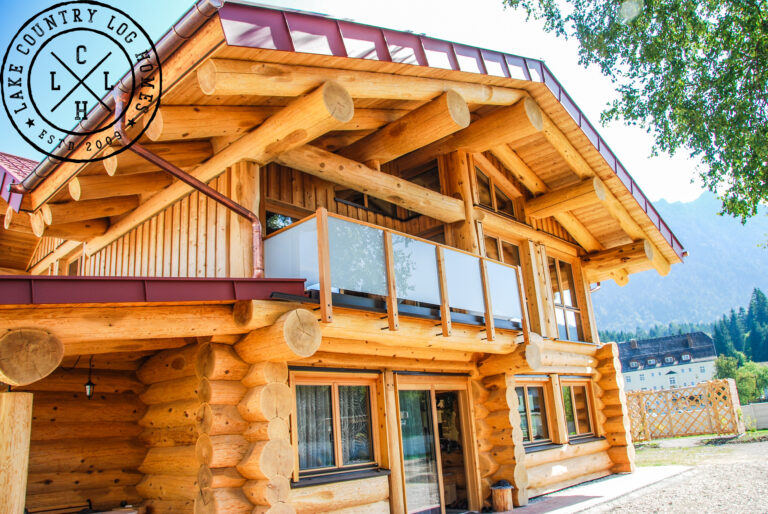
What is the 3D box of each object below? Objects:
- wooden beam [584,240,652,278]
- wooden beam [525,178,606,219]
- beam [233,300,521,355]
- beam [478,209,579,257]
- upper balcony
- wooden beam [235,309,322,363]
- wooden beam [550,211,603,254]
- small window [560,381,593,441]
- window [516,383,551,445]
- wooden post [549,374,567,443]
[{"bbox_3d":[6.247,0.063,15.465,1.746,0.508,0.476,-18,-21,40],"label":"wooden beam"},{"bbox_3d":[4.289,-1.327,13.713,1.841,0.476,0.444,-18,-21,40],"label":"wooden beam"},{"bbox_3d":[0.519,1.046,8.147,0.384,0.384,6.029,-17,-20,39],"label":"beam"},{"bbox_3d":[3.388,-0.452,12.975,0.317,0.317,4.597,-17,-20,39],"label":"beam"},{"bbox_3d":[0.412,0.624,9.033,1.334,1.416,4.731,-18,-21,40],"label":"upper balcony"},{"bbox_3d":[-1.233,0.944,6.435,0.960,0.499,0.480,-17,-20,39],"label":"wooden beam"},{"bbox_3d":[4.628,-0.586,13.789,0.326,0.326,2.112,-17,-38,39],"label":"wooden beam"},{"bbox_3d":[4.164,3.323,12.571,0.134,1.200,1.536,-17,-20,39],"label":"small window"},{"bbox_3d":[2.814,2.992,11.071,0.134,1.200,1.536,-17,-20,39],"label":"window"},{"bbox_3d":[3.792,3.414,12.877,0.235,1.499,0.349,-18,-21,40],"label":"wooden post"}]

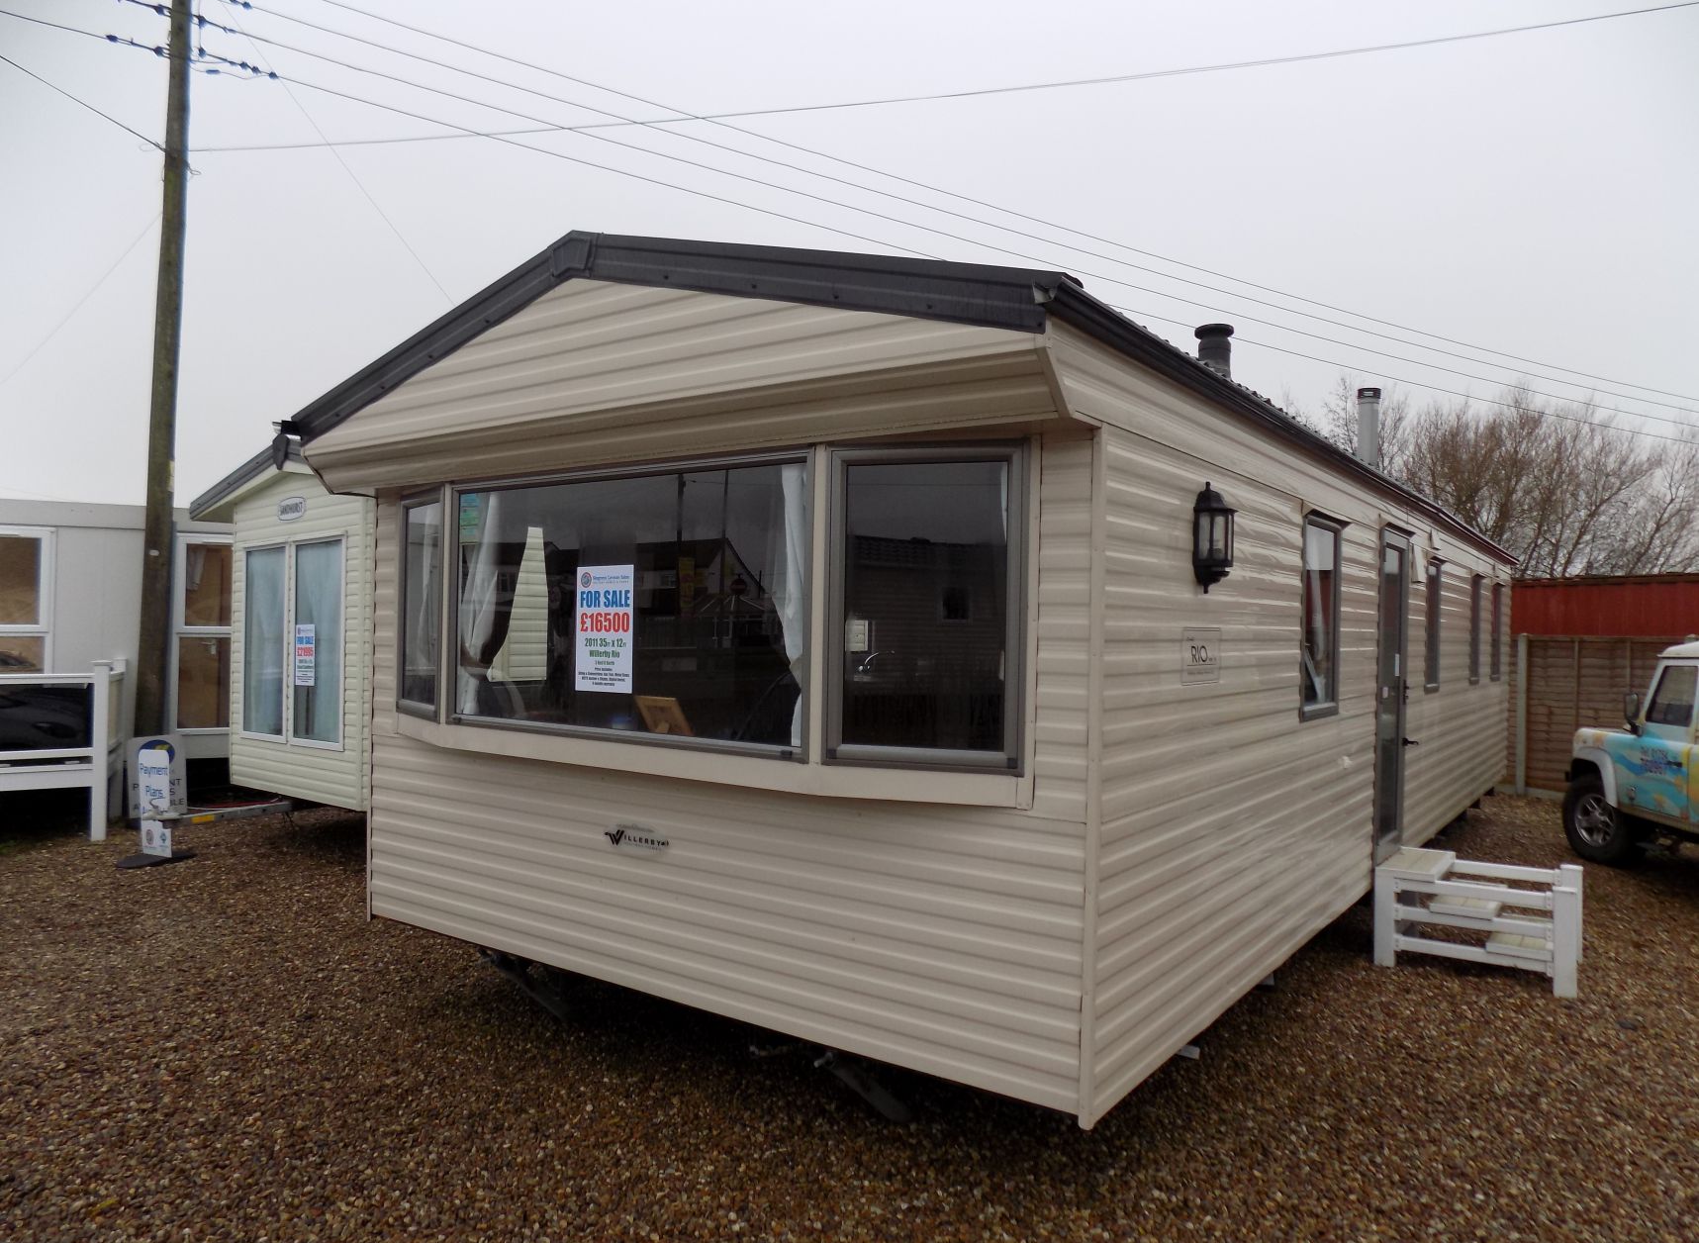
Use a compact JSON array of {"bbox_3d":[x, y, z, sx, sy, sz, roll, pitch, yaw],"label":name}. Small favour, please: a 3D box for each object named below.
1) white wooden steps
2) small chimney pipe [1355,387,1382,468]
[{"bbox_3d":[3.502,1.629,6.264,0.931,0.541,0.801,1,0,35],"label":"white wooden steps"},{"bbox_3d":[3.400,-1.235,7.407,0.135,0.605,0.135,1,0,36],"label":"small chimney pipe"}]

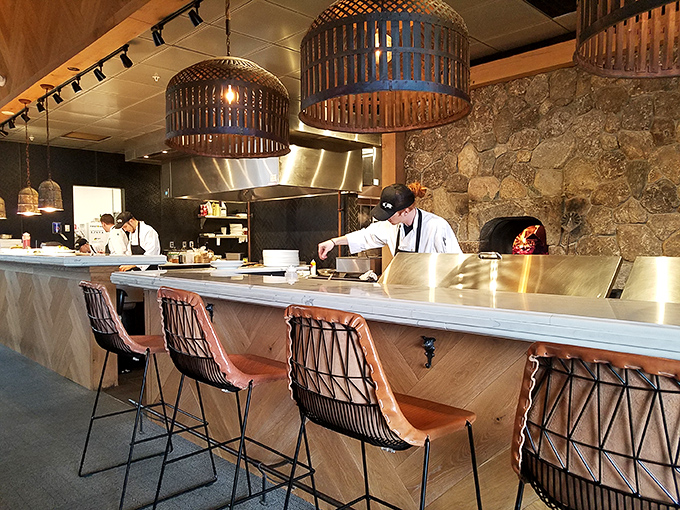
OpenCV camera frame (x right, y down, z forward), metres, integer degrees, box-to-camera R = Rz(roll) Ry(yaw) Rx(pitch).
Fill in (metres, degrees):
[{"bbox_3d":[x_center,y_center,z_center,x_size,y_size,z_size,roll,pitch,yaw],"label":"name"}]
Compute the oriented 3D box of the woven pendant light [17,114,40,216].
[{"bbox_3d":[-3.724,-1.129,6.092,0.285,1.313,0.285,1,3,44],"label":"woven pendant light"}]

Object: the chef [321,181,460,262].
[{"bbox_3d":[0.367,0.313,3.293,0.850,1.510,0.550,1,3,44],"label":"chef"}]

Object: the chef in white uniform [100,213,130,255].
[{"bbox_3d":[-2.778,0.243,6.314,0.500,1.511,0.500,0,2,25],"label":"chef in white uniform"}]

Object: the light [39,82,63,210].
[{"bbox_3d":[-3.152,-1.143,5.537,0.280,1.340,0.280,1,3,44],"label":"light"}]

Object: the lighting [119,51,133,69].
[{"bbox_3d":[-1.829,-1.667,4.355,0.075,0.150,0.115,1,3,44],"label":"lighting"}]

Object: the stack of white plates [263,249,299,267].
[{"bbox_3d":[-0.482,0.026,4.150,0.288,0.128,0.288,1,2,44],"label":"stack of white plates"}]

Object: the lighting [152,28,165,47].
[{"bbox_3d":[-1.382,-1.656,3.889,0.075,0.150,0.115,1,3,44],"label":"lighting"}]

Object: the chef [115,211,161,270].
[{"bbox_3d":[-2.133,0.274,5.514,0.500,1.489,0.550,-2,3,-40],"label":"chef"}]

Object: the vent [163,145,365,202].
[{"bbox_3d":[-1.518,-1.531,9.999,3.390,0.713,1.980,1,3,44],"label":"vent"}]

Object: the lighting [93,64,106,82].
[{"bbox_3d":[-2.220,-1.675,4.713,0.075,0.150,0.115,1,3,44],"label":"lighting"}]

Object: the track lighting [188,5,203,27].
[{"bbox_3d":[-0.994,-1.648,3.513,0.075,0.150,0.115,1,3,44],"label":"track lighting"}]

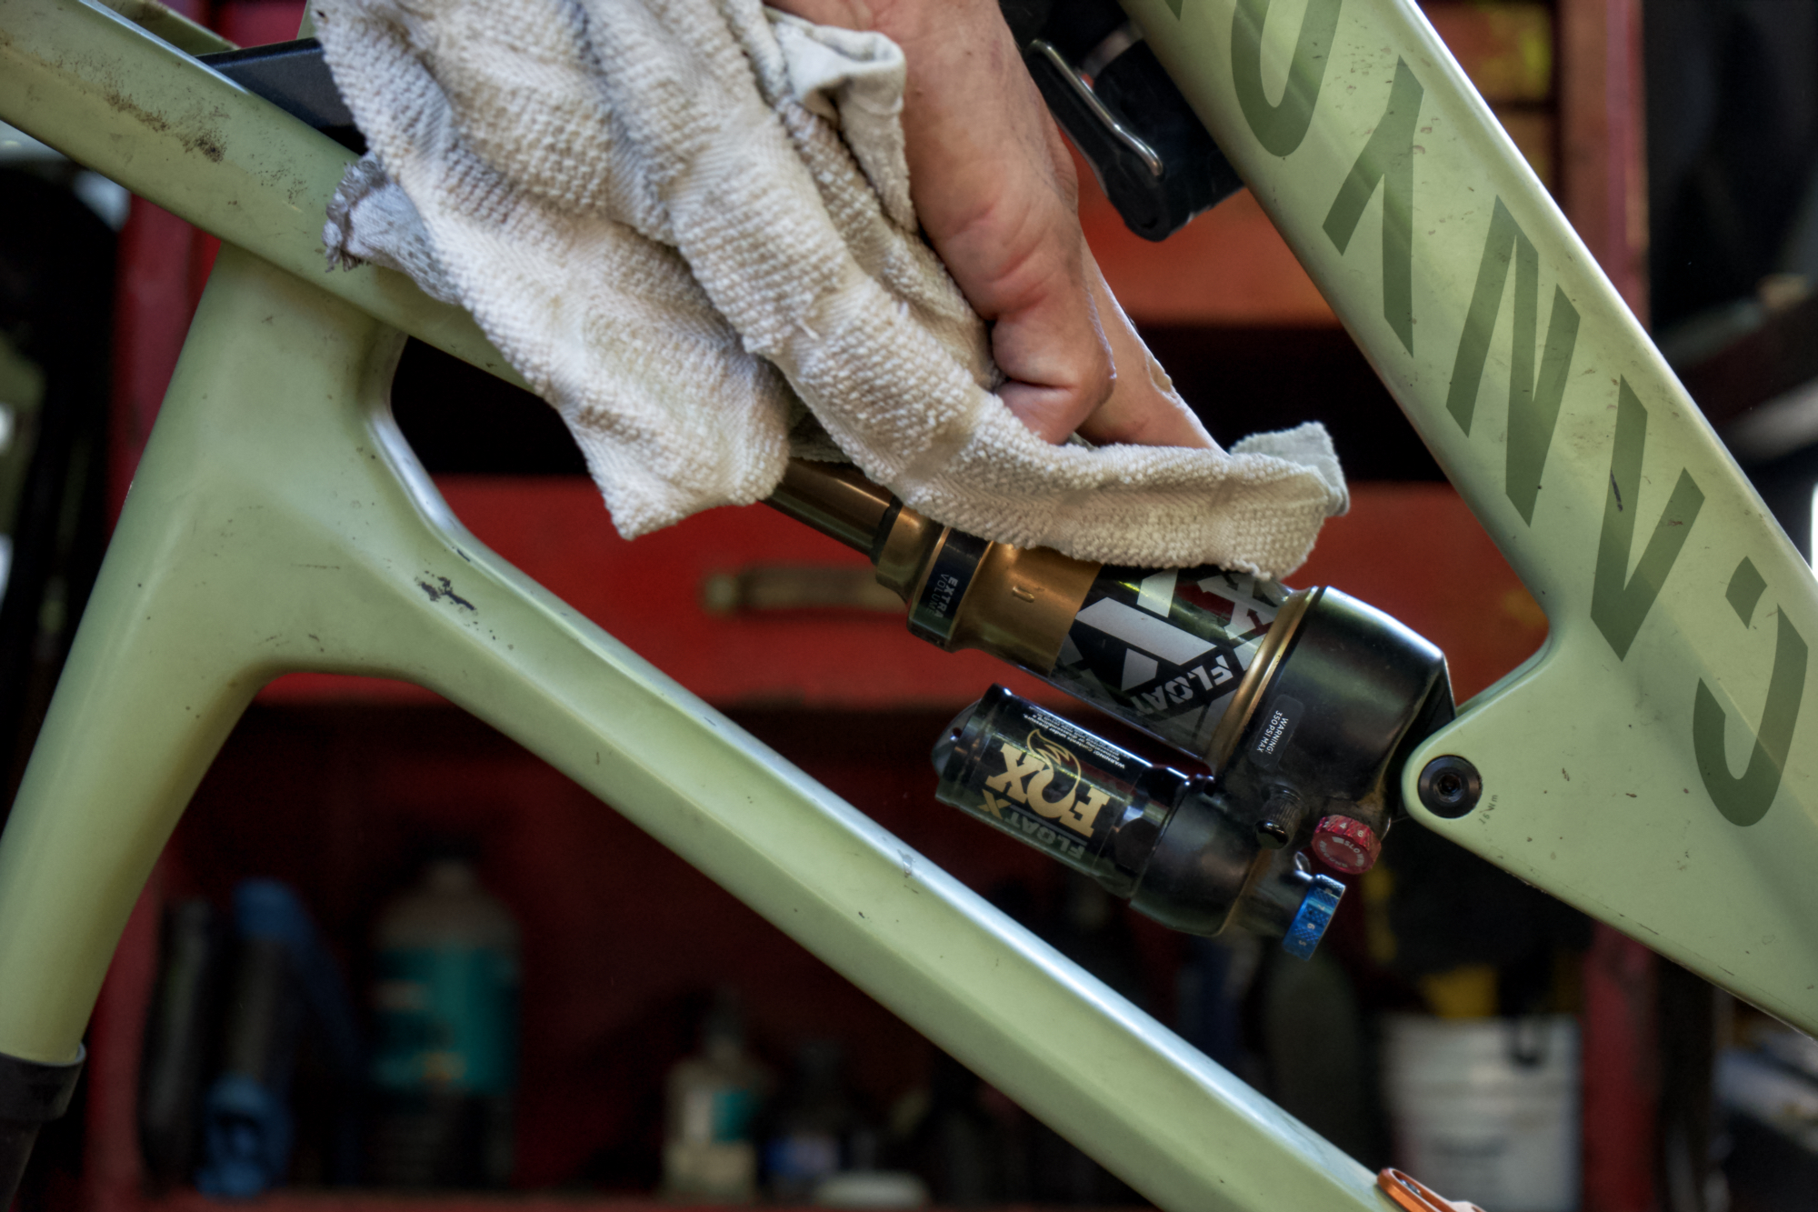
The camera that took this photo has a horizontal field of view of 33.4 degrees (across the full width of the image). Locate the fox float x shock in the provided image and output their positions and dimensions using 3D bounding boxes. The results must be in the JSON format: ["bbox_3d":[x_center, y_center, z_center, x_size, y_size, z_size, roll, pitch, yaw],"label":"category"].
[{"bbox_3d":[0.027,0.006,0.768,0.240,0.089,0.056,26,0,7],"label":"fox float x shock"}]

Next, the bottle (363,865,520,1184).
[{"bbox_3d":[-0.249,0.221,1.620,0.078,0.183,0.078,0,-3,0],"label":"bottle"}]

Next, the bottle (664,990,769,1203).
[{"bbox_3d":[-0.102,0.256,1.590,0.050,0.108,0.050,1,-3,-6],"label":"bottle"}]

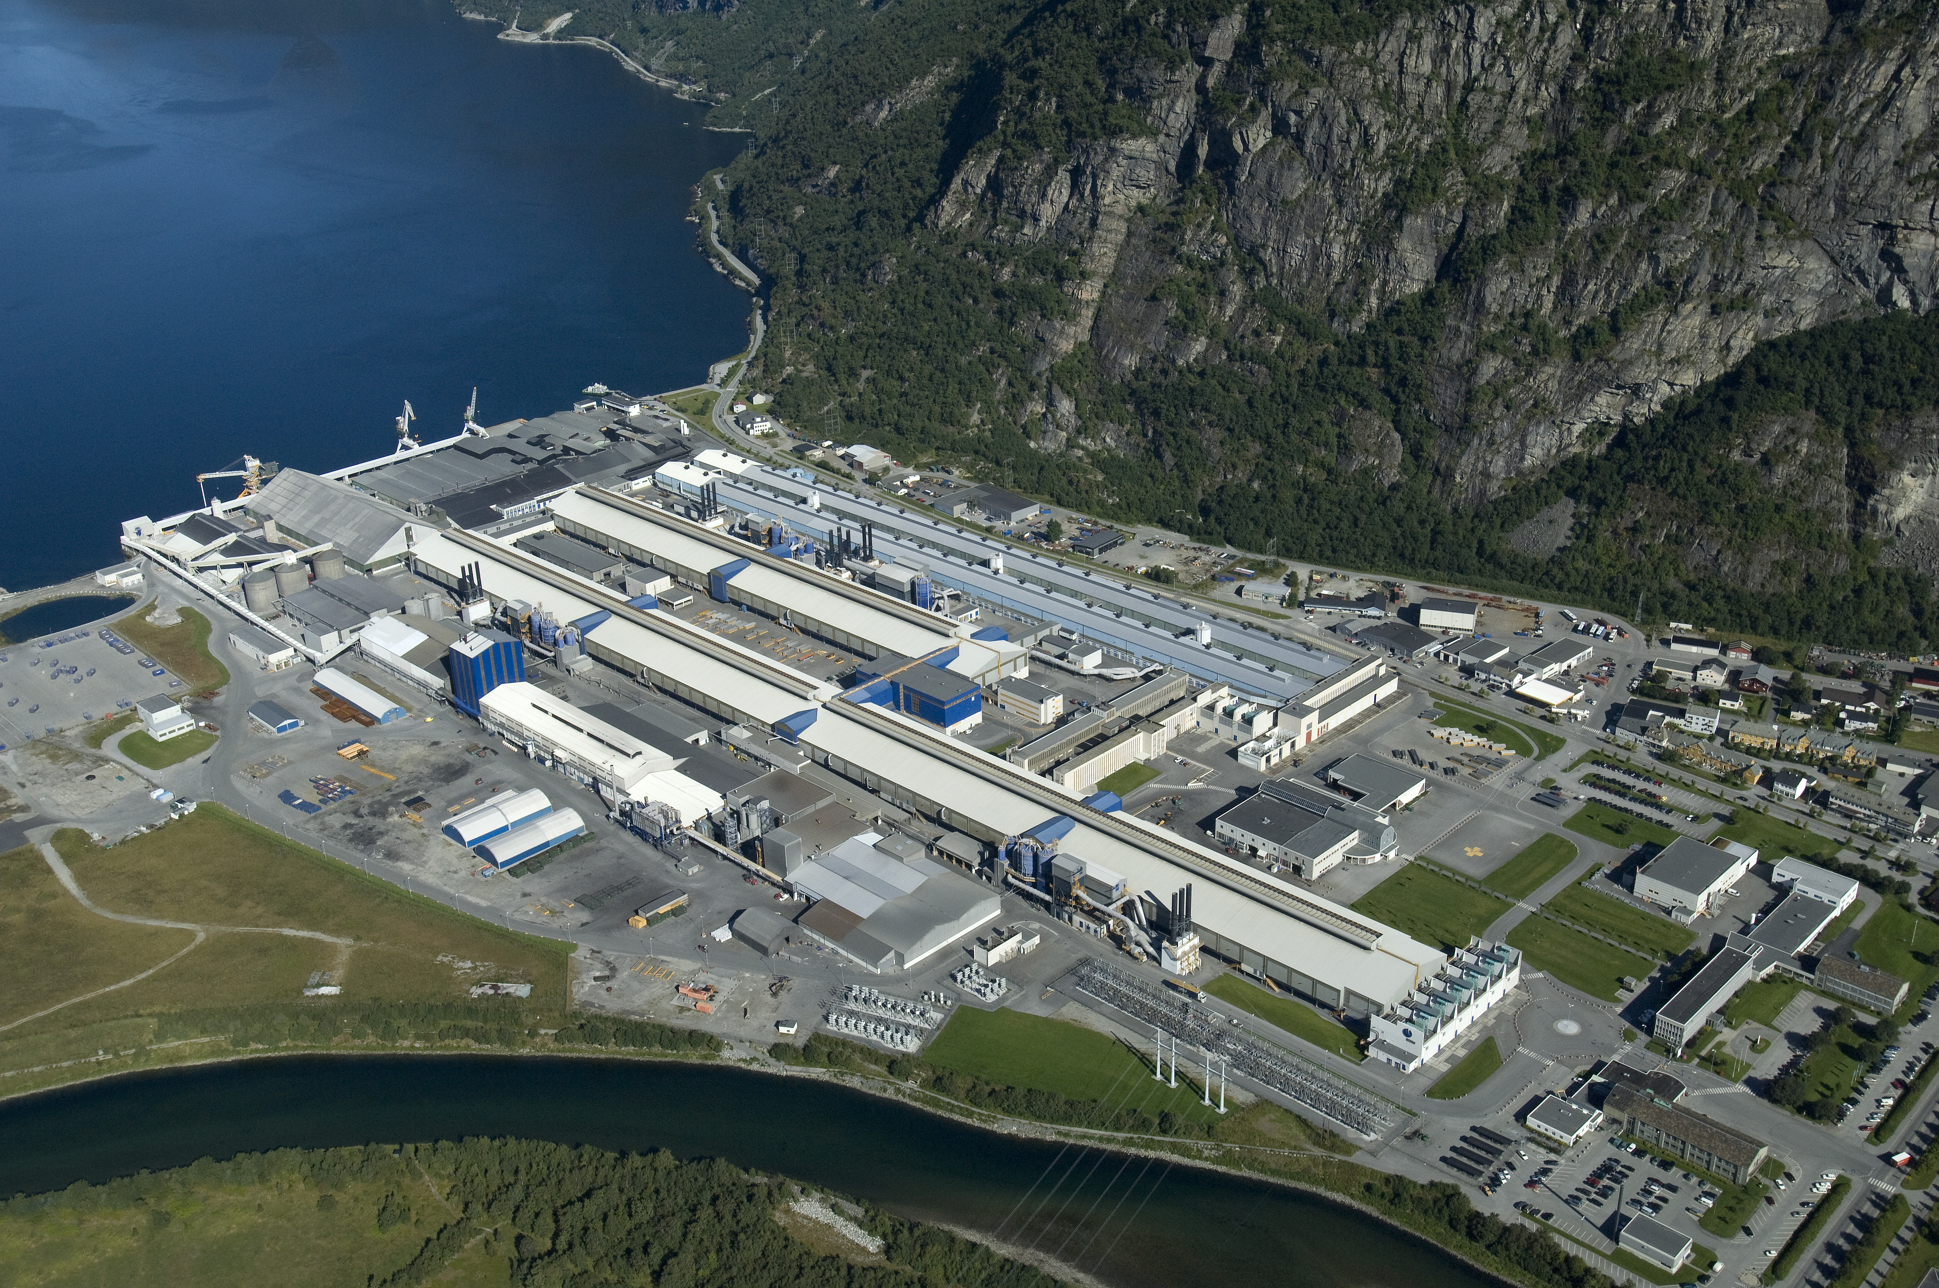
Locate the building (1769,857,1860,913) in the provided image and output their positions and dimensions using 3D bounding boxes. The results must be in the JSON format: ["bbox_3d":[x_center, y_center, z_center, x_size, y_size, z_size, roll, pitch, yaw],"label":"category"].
[{"bbox_3d":[364.984,104.864,839.470,31.500,8.000,19.500,21,32,40],"label":"building"}]

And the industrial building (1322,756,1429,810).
[{"bbox_3d":[190.583,68.414,930.371,39.800,6.500,42.200,21,32,40],"label":"industrial building"}]

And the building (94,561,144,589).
[{"bbox_3d":[-542.290,-43.470,1238.340,23.450,6.740,20.730,21,34,40],"label":"building"}]

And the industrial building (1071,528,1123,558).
[{"bbox_3d":[81.210,-63.210,1215.510,16.800,5.900,30.400,19,32,38],"label":"industrial building"}]

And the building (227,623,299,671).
[{"bbox_3d":[-405.270,1.420,1109.680,47.500,6.800,15.100,21,33,40],"label":"building"}]

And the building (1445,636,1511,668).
[{"bbox_3d":[277.706,4.797,1065.669,26.700,7.300,25.700,21,32,40],"label":"building"}]

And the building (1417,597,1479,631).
[{"bbox_3d":[275.920,-15.850,1112.900,29.590,12.880,16.600,8,27,19],"label":"building"}]

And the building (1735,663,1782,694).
[{"bbox_3d":[417.693,18.139,1027.627,14.400,8.700,18.200,11,27,26],"label":"building"}]

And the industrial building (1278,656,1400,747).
[{"bbox_3d":[191.170,29.050,997.780,13.600,15.500,86.200,21,33,40],"label":"industrial building"}]

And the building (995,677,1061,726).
[{"bbox_3d":[31.550,29.800,1011.110,31.000,12.400,14.700,20,33,39],"label":"building"}]

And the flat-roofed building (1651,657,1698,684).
[{"bbox_3d":[383.340,14.200,1051.480,20.730,4.230,12.280,11,28,25],"label":"flat-roofed building"}]

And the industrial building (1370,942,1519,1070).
[{"bbox_3d":[190.850,144.080,777.840,20.630,14.590,81.510,21,34,40],"label":"industrial building"}]

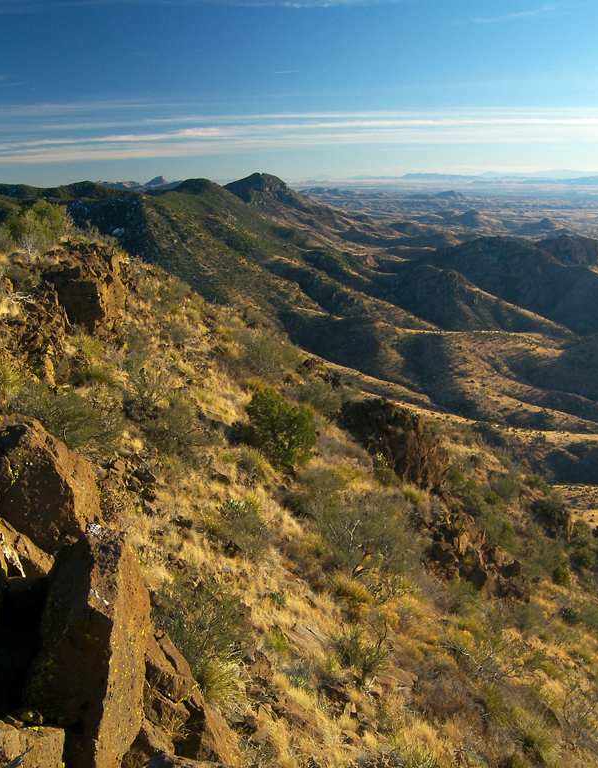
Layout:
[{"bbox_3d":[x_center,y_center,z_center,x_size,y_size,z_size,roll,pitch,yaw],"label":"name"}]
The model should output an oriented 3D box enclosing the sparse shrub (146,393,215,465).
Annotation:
[{"bbox_3d":[-3.227,1.222,19.500,1.980,1.990,1.880,-3,16,-10],"label":"sparse shrub"}]

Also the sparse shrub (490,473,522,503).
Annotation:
[{"bbox_3d":[12.215,6.123,42.000,1.890,1.750,1.800,5,17,17],"label":"sparse shrub"}]

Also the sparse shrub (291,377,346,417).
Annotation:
[{"bbox_3d":[0.796,0.511,29.000,2.250,1.580,2.090,1,17,2],"label":"sparse shrub"}]

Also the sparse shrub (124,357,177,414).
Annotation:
[{"bbox_3d":[-3.556,0.036,17.000,1.320,1.400,1.220,-3,17,-12],"label":"sparse shrub"}]

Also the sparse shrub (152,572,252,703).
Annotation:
[{"bbox_3d":[-1.083,2.678,7.500,1.180,1.390,1.100,-2,17,-9],"label":"sparse shrub"}]

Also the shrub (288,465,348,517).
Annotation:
[{"bbox_3d":[0.586,3.407,22.500,1.900,1.670,1.810,0,16,2],"label":"shrub"}]

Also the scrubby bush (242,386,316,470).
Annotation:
[{"bbox_3d":[-0.635,1.379,22.000,2.220,2.660,2.070,0,17,-2],"label":"scrubby bush"}]

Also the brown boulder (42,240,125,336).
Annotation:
[{"bbox_3d":[-7.553,-3.398,25.000,3.030,3.150,2.570,-5,17,-16],"label":"brown boulder"}]

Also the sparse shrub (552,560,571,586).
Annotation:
[{"bbox_3d":[11.831,8.541,32.000,0.900,1.190,0.900,7,17,22],"label":"sparse shrub"}]

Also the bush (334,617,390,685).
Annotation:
[{"bbox_3d":[1.232,5.255,14.000,1.100,1.330,1.100,2,16,6],"label":"bush"}]

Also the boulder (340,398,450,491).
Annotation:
[{"bbox_3d":[4.842,3.068,36.000,5.580,4.710,4.180,2,16,8],"label":"boulder"}]

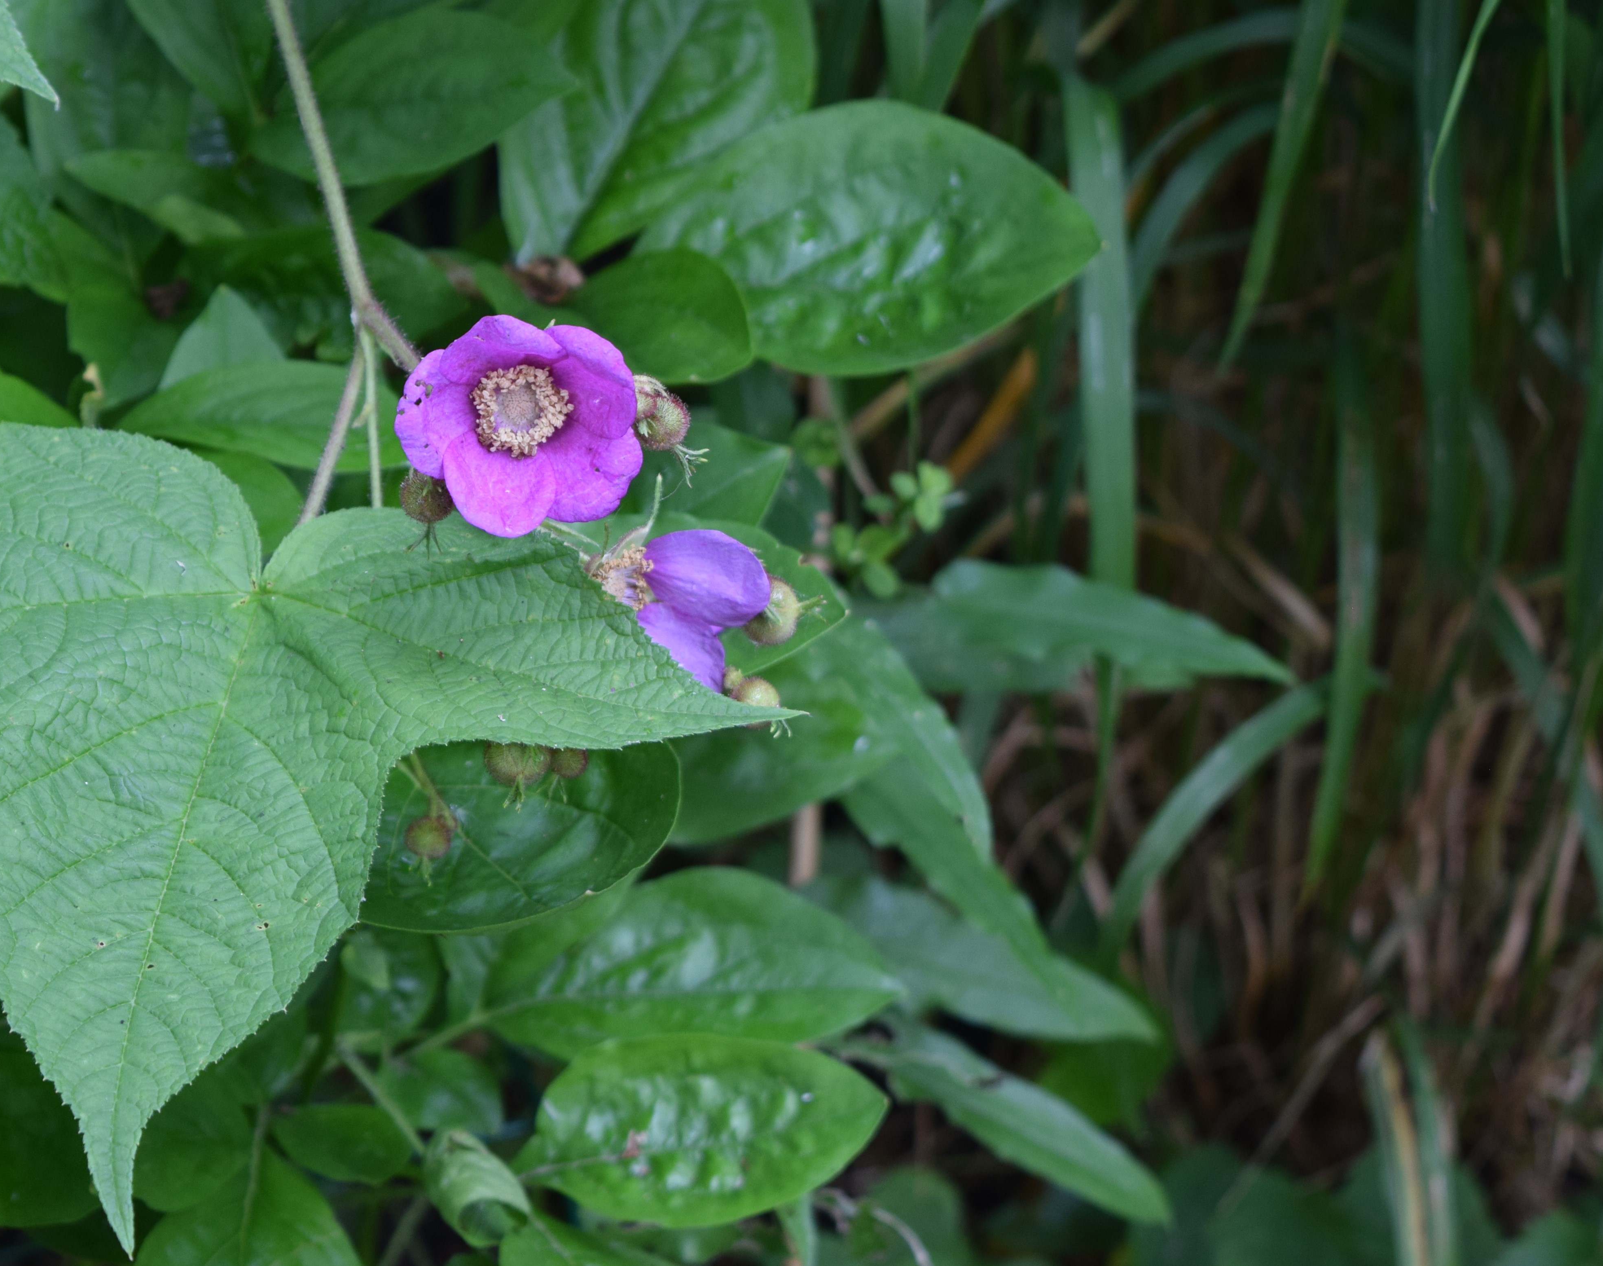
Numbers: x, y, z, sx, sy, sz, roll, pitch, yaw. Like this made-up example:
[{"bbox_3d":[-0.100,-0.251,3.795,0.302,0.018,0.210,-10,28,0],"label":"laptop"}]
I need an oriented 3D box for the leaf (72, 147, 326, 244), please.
[{"bbox_3d":[-0.141,-0.101,1.000,0.060,0.010,0.029,5,50,8],"label":"leaf"}]

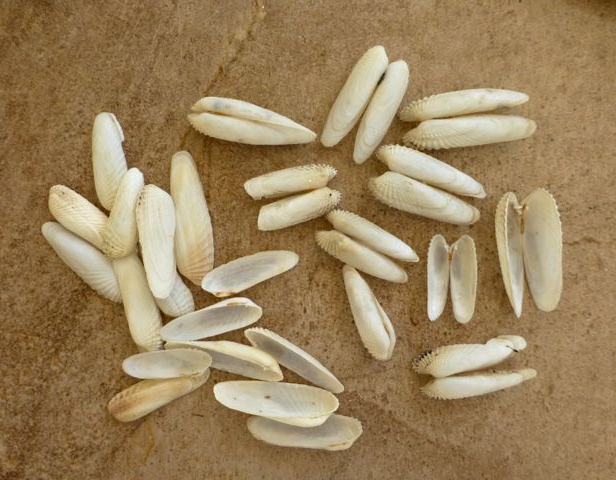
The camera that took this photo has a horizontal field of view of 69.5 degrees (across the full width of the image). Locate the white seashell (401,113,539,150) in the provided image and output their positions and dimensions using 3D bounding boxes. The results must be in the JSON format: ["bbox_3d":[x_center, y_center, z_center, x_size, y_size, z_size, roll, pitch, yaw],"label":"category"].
[{"bbox_3d":[0.100,-0.066,0.273,0.080,0.011,0.018,-5,81,-1],"label":"white seashell"}]

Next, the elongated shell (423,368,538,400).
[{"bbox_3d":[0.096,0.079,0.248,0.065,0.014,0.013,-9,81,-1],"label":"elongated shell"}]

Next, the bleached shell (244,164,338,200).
[{"bbox_3d":[-0.010,-0.036,0.268,0.056,0.011,0.015,-9,81,-1],"label":"bleached shell"}]

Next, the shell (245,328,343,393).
[{"bbox_3d":[-0.008,0.068,0.250,0.063,0.011,0.014,30,82,5],"label":"shell"}]

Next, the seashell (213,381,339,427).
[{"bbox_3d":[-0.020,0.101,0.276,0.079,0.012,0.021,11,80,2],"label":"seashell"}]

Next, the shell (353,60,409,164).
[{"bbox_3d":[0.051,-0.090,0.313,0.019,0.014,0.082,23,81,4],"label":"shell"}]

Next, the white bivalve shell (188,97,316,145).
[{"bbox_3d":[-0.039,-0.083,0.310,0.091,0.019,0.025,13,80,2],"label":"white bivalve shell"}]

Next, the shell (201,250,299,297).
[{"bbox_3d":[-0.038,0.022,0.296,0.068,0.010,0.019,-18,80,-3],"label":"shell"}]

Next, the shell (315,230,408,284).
[{"bbox_3d":[0.032,0.010,0.260,0.057,0.012,0.014,26,82,4],"label":"shell"}]

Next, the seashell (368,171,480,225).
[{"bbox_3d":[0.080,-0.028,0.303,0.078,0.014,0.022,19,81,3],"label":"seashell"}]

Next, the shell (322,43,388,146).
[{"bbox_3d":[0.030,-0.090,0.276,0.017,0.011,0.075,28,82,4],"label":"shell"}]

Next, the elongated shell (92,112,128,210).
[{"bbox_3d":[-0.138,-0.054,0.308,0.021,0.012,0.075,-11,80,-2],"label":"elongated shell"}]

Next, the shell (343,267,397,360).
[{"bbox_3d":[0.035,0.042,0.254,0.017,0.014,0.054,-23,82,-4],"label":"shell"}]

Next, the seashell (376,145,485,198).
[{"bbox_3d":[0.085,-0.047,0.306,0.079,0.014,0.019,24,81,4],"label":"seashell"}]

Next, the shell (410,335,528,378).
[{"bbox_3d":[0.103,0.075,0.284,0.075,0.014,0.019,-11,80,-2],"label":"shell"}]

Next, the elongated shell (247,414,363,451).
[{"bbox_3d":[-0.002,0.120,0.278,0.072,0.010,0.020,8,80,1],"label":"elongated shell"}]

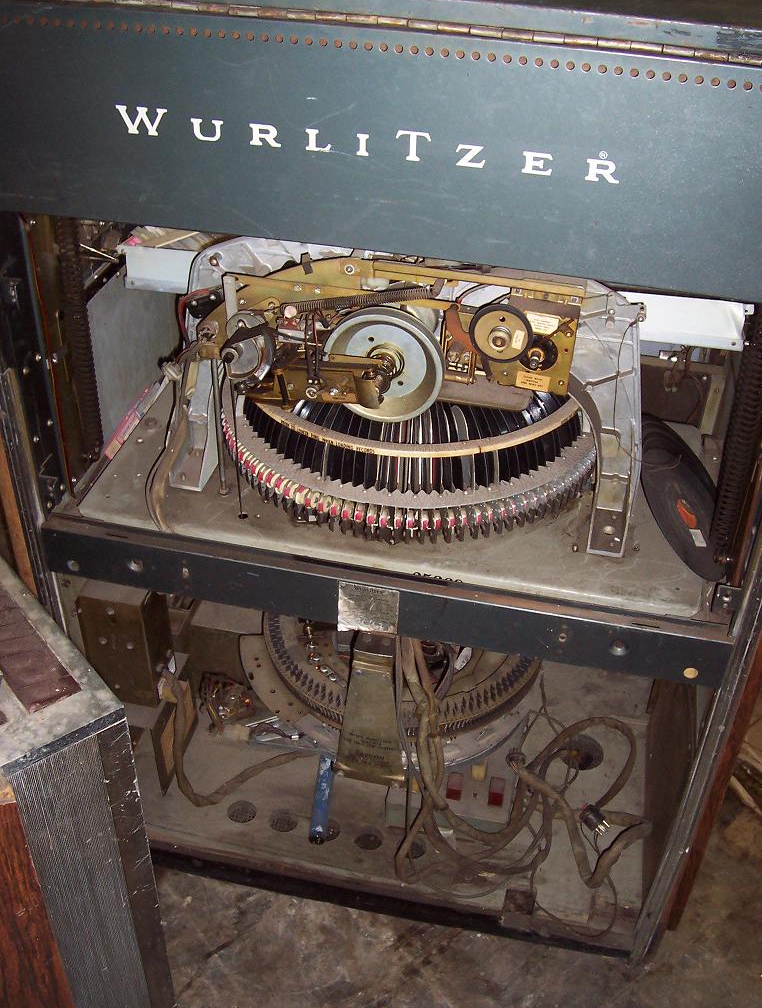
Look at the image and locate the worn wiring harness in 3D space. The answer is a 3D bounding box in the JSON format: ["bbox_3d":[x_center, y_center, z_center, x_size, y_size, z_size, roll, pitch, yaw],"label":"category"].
[{"bbox_3d":[0.212,0.322,1.507,0.392,0.452,0.270,9,38,9],"label":"worn wiring harness"}]

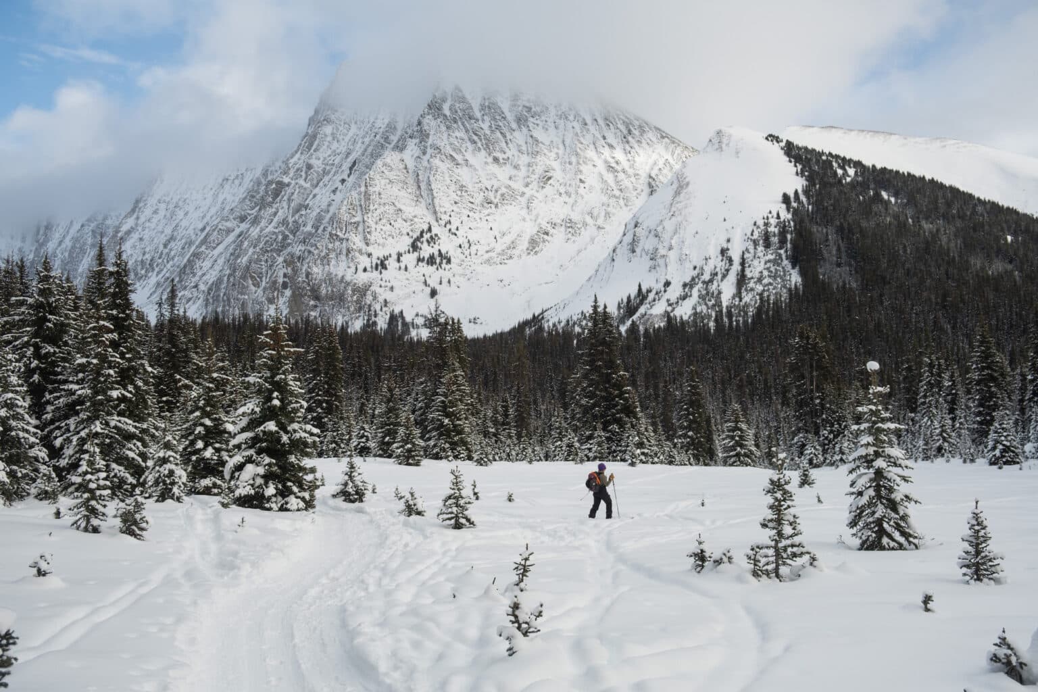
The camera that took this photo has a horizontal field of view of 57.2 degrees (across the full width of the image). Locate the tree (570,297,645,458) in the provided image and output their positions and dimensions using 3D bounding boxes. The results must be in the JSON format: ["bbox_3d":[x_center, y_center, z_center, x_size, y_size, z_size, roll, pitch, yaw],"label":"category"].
[{"bbox_3d":[7.780,2.793,83.740,6.440,14.310,6.240,0,-6,0],"label":"tree"}]

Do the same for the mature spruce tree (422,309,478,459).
[{"bbox_3d":[-5.878,3.387,80.655,4.640,12.670,4.500,0,-6,0],"label":"mature spruce tree"}]

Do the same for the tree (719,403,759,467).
[{"bbox_3d":[15.476,6.268,67.205,2.798,4.393,2.798,-1,-5,13],"label":"tree"}]

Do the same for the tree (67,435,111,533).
[{"bbox_3d":[-10.762,3.450,23.912,1.095,2.404,1.095,2,-6,-24],"label":"tree"}]

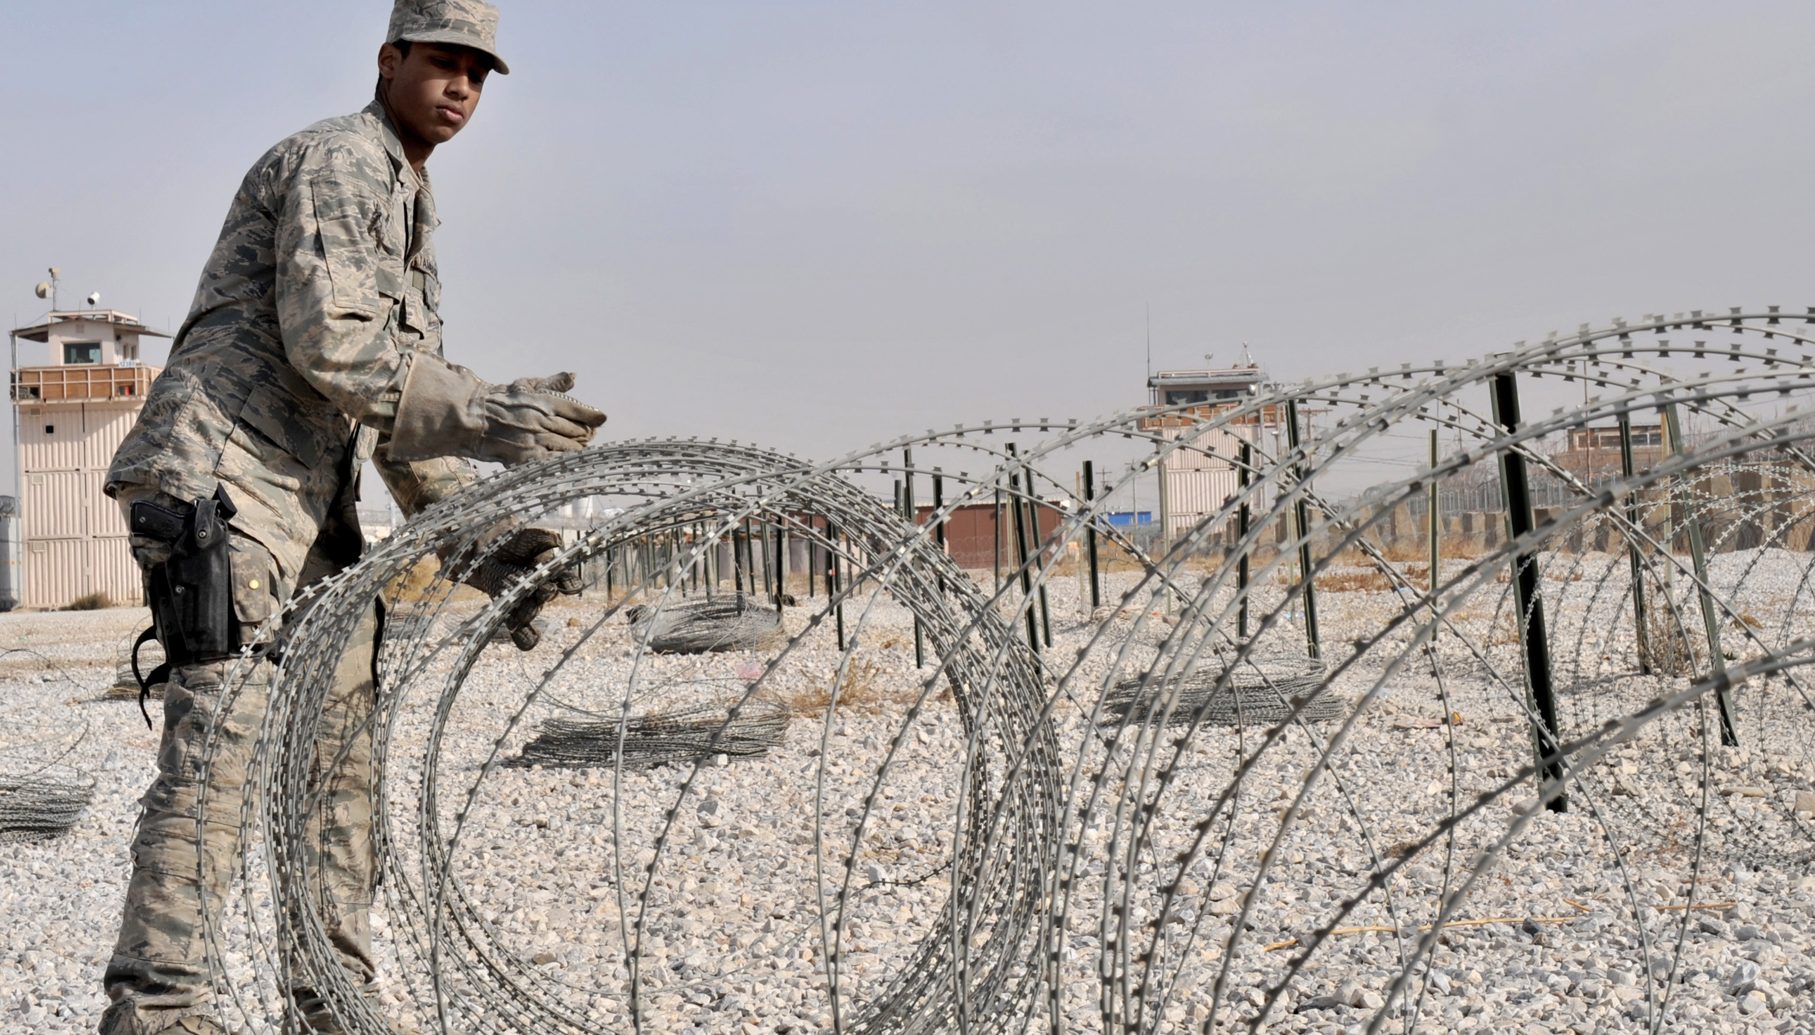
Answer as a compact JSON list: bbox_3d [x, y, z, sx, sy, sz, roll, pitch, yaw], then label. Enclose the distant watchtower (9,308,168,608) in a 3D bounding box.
[{"bbox_3d":[-31.272,-2.337,129.000,5.500,11.300,7.600,-2,-1,-2],"label":"distant watchtower"}]

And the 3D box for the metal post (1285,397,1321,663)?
[{"bbox_3d":[2.145,0.073,18.000,0.060,1.450,0.050,-6,-1,0],"label":"metal post"}]

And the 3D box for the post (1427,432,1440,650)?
[{"bbox_3d":[3.279,0.119,20.700,0.055,1.360,0.050,-1,-1,0],"label":"post"}]

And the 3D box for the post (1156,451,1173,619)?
[{"bbox_3d":[2.224,0.176,28.500,0.050,1.370,0.050,-2,-1,0],"label":"post"}]

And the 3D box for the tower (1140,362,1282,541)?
[{"bbox_3d":[18.195,-3.292,198.000,8.400,11.200,5.800,-2,-1,2],"label":"tower"}]

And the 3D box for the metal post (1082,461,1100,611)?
[{"bbox_3d":[1.666,0.160,30.000,0.075,1.360,0.050,-4,-1,0],"label":"metal post"}]

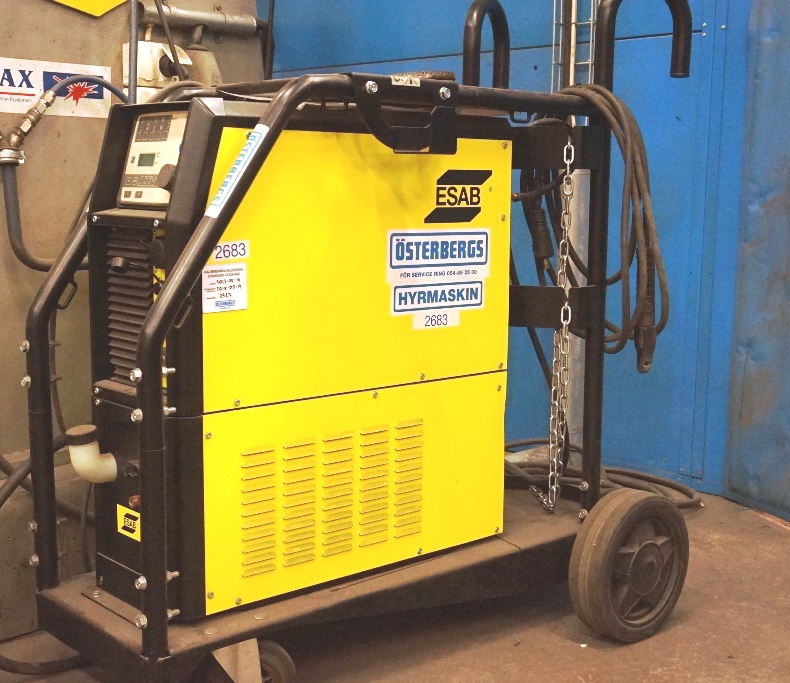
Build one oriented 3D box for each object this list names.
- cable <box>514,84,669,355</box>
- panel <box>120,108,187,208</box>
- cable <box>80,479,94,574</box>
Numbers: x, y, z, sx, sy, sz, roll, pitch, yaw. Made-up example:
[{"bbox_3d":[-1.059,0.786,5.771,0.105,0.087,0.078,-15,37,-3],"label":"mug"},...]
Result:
[{"bbox_3d":[0.349,-0.217,2.024,0.275,0.485,0.170,2,8,10],"label":"cable"},{"bbox_3d":[-0.332,-0.251,1.555,0.028,0.134,0.143,13,-3,-42],"label":"panel"},{"bbox_3d":[-0.488,0.294,1.800,0.022,0.145,0.025,-2,8,-15],"label":"cable"}]

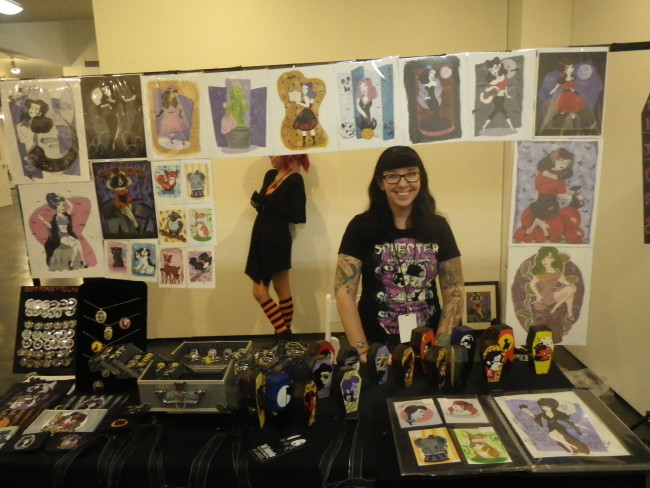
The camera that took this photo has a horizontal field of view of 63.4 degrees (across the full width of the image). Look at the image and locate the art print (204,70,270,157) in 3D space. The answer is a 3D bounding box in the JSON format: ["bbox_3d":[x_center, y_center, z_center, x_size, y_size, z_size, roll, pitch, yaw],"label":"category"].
[{"bbox_3d":[-0.291,-0.438,1.783,0.219,0.281,0.008,-2,12,6],"label":"art print"}]

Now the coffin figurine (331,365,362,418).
[{"bbox_3d":[0.063,0.402,1.475,0.062,0.125,0.050,-8,13,-23],"label":"coffin figurine"}]

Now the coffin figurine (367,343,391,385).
[{"bbox_3d":[0.158,0.360,1.574,0.062,0.122,0.040,-12,15,-39],"label":"coffin figurine"}]

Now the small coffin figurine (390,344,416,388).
[{"bbox_3d":[0.233,0.361,1.552,0.062,0.123,0.040,-10,14,-33],"label":"small coffin figurine"}]

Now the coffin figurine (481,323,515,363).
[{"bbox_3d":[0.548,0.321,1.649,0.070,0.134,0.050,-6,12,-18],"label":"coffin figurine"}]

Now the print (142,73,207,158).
[{"bbox_3d":[-0.509,-0.436,1.804,0.217,0.280,0.008,-1,12,5],"label":"print"}]

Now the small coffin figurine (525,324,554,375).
[{"bbox_3d":[0.672,0.333,1.643,0.067,0.138,0.050,-2,12,2],"label":"small coffin figurine"}]

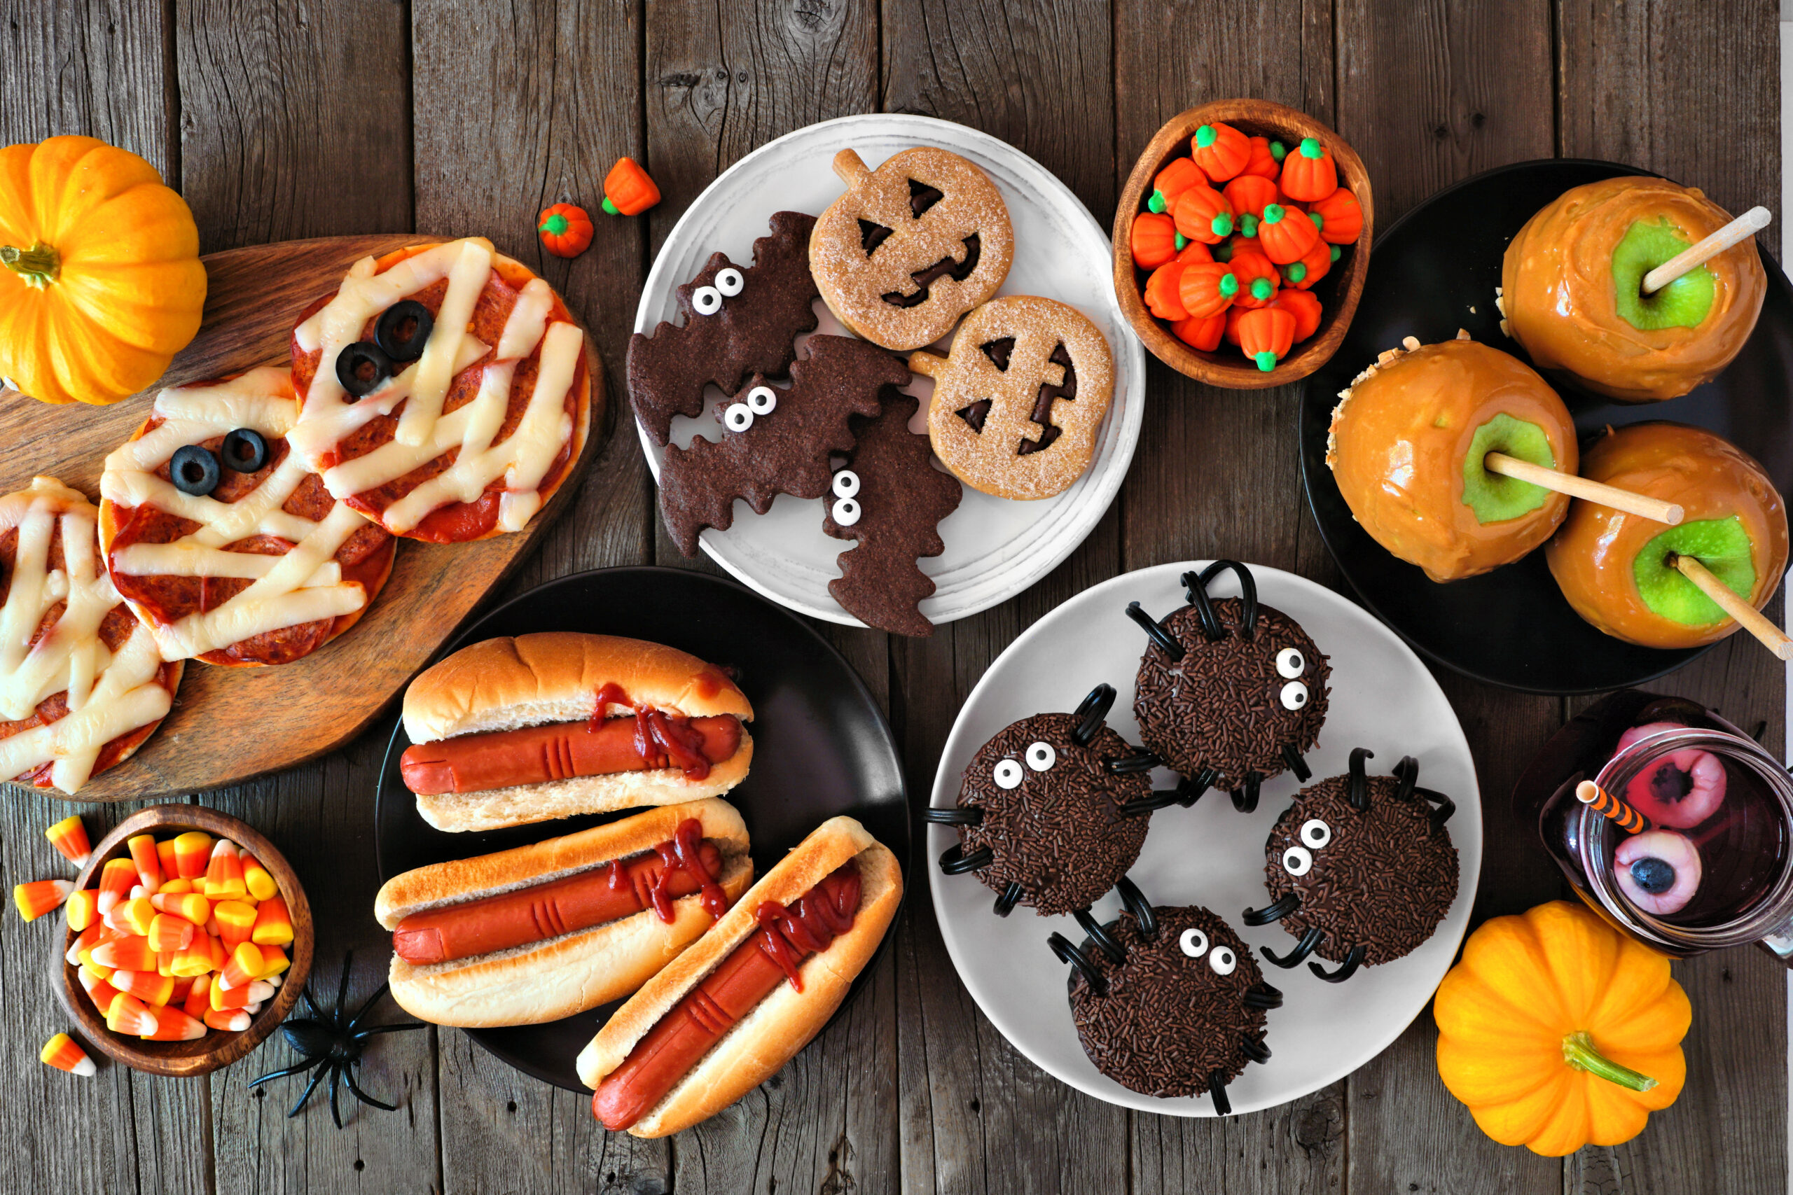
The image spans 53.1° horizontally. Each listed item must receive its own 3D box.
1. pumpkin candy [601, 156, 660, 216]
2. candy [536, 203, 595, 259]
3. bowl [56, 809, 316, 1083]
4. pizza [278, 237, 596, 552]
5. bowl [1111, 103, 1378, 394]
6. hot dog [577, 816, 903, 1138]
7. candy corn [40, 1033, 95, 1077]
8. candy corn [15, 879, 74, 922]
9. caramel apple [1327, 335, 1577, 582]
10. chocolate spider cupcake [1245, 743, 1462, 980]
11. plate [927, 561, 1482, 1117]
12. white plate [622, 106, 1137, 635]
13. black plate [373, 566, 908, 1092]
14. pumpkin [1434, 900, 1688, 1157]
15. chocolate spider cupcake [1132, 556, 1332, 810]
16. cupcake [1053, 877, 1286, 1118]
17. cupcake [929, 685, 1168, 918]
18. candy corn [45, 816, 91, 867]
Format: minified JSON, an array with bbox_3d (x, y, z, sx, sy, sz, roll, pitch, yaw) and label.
[{"bbox_3d":[-0.099,-0.153,0.666,0.021,0.021,0.021,45,103,-1],"label":"pumpkin candy"},{"bbox_3d":[-0.127,-0.141,0.687,0.021,0.018,0.021,0,92,0],"label":"candy"},{"bbox_3d":[-0.262,0.125,0.681,0.096,0.046,0.100,0,92,0],"label":"bowl"},{"bbox_3d":[-0.170,-0.078,0.671,0.112,0.019,0.112,0,90,-2],"label":"pizza"},{"bbox_3d":[0.122,-0.126,0.654,0.094,0.046,0.103,0,92,0],"label":"bowl"},{"bbox_3d":[-0.054,0.141,0.651,0.147,0.050,0.058,-45,91,1],"label":"hot dog"},{"bbox_3d":[-0.314,0.173,0.680,0.021,0.011,0.013,35,92,-1],"label":"candy corn"},{"bbox_3d":[-0.323,0.115,0.679,0.022,0.011,0.015,-19,92,1],"label":"candy corn"},{"bbox_3d":[0.201,-0.050,0.648,0.086,0.082,0.086,-3,102,-13],"label":"caramel apple"},{"bbox_3d":[0.167,0.099,0.650,0.071,0.052,0.090,27,92,-1],"label":"chocolate spider cupcake"},{"bbox_3d":[0.118,0.092,0.693,0.211,0.022,0.211,0,92,0],"label":"plate"},{"bbox_3d":[-0.002,-0.087,0.688,0.195,0.020,0.195,0,92,0],"label":"white plate"},{"bbox_3d":[-0.094,0.085,0.672,0.197,0.022,0.197,0,92,0],"label":"black plate"},{"bbox_3d":[0.252,0.163,0.674,0.094,0.062,0.094,0,92,0],"label":"pumpkin"},{"bbox_3d":[0.123,0.034,0.667,0.074,0.056,0.090,-7,92,0],"label":"chocolate spider cupcake"},{"bbox_3d":[0.096,0.144,0.651,0.088,0.052,0.071,36,92,-1],"label":"cupcake"},{"bbox_3d":[0.056,0.078,0.649,0.088,0.052,0.071,-29,92,1],"label":"cupcake"},{"bbox_3d":[-0.322,0.096,0.698,0.015,0.010,0.022,-27,92,1],"label":"candy corn"}]

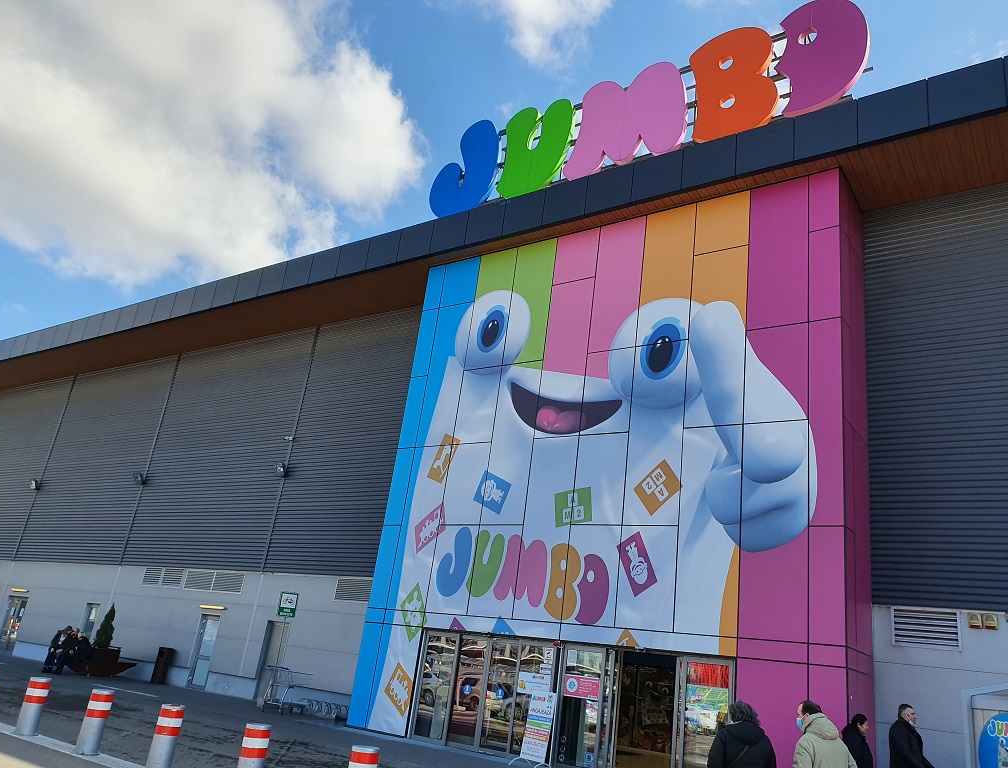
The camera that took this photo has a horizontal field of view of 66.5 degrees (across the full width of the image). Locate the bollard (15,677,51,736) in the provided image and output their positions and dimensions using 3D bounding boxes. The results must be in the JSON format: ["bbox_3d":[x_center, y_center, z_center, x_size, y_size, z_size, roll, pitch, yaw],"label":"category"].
[{"bbox_3d":[-6.464,4.428,10.569,0.270,0.715,0.270,-7,-26,34],"label":"bollard"}]

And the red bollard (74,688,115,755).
[{"bbox_3d":[-5.200,4.294,9.791,0.272,0.724,0.272,-7,-26,34],"label":"red bollard"}]

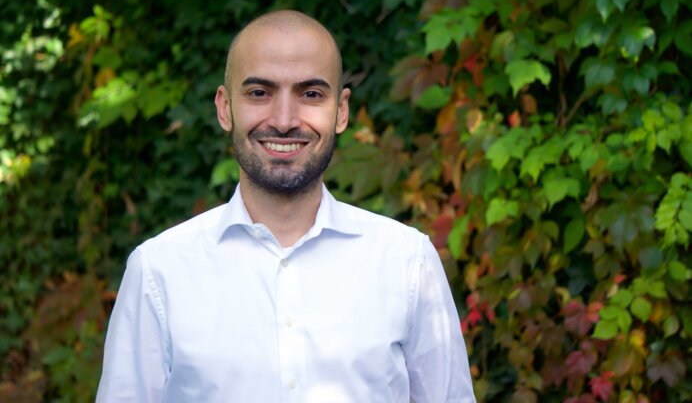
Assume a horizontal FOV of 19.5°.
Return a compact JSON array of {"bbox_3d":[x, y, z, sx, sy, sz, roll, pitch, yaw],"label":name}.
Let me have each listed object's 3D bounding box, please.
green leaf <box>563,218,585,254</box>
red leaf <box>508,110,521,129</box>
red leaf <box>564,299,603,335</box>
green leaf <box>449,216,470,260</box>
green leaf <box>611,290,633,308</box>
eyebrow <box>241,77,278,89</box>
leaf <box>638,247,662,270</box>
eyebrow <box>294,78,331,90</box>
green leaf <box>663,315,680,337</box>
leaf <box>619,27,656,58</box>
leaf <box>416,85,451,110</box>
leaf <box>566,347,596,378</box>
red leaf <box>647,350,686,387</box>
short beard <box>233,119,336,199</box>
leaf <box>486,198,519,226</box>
[{"bbox_3d":[0.372,0.056,3.300,0.036,0.059,0.018,0,-11,9],"label":"green leaf"},{"bbox_3d":[0.286,-0.141,3.420,0.020,0.030,0.009,0,-11,9],"label":"red leaf"},{"bbox_3d":[0.388,0.190,3.300,0.062,0.059,0.019,0,-11,9],"label":"red leaf"},{"bbox_3d":[0.205,0.065,3.650,0.037,0.080,0.030,0,0,10],"label":"green leaf"},{"bbox_3d":[0.467,0.164,3.420,0.035,0.030,0.022,0,0,10],"label":"green leaf"},{"bbox_3d":[-0.110,-0.150,2.560,0.048,0.015,0.018,1,0,12],"label":"eyebrow"},{"bbox_3d":[0.486,0.089,3.220,0.038,0.038,0.011,0,-11,9],"label":"leaf"},{"bbox_3d":[-0.041,-0.145,2.480,0.044,0.014,0.012,0,-3,-9],"label":"eyebrow"},{"bbox_3d":[0.511,0.196,3.170,0.028,0.035,0.010,0,-11,9],"label":"green leaf"},{"bbox_3d":[0.498,-0.274,3.450,0.062,0.055,0.035,0,0,10],"label":"leaf"},{"bbox_3d":[0.152,-0.180,3.500,0.066,0.042,0.020,0,-11,9],"label":"leaf"},{"bbox_3d":[0.385,0.263,3.300,0.049,0.049,0.015,0,-11,9],"label":"leaf"},{"bbox_3d":[0.556,0.290,3.500,0.067,0.066,0.035,0,0,10],"label":"red leaf"},{"bbox_3d":[-0.081,-0.057,2.600,0.137,0.102,0.090,1,0,0],"label":"short beard"},{"bbox_3d":[0.275,0.018,3.550,0.054,0.049,0.030,0,0,10],"label":"leaf"}]

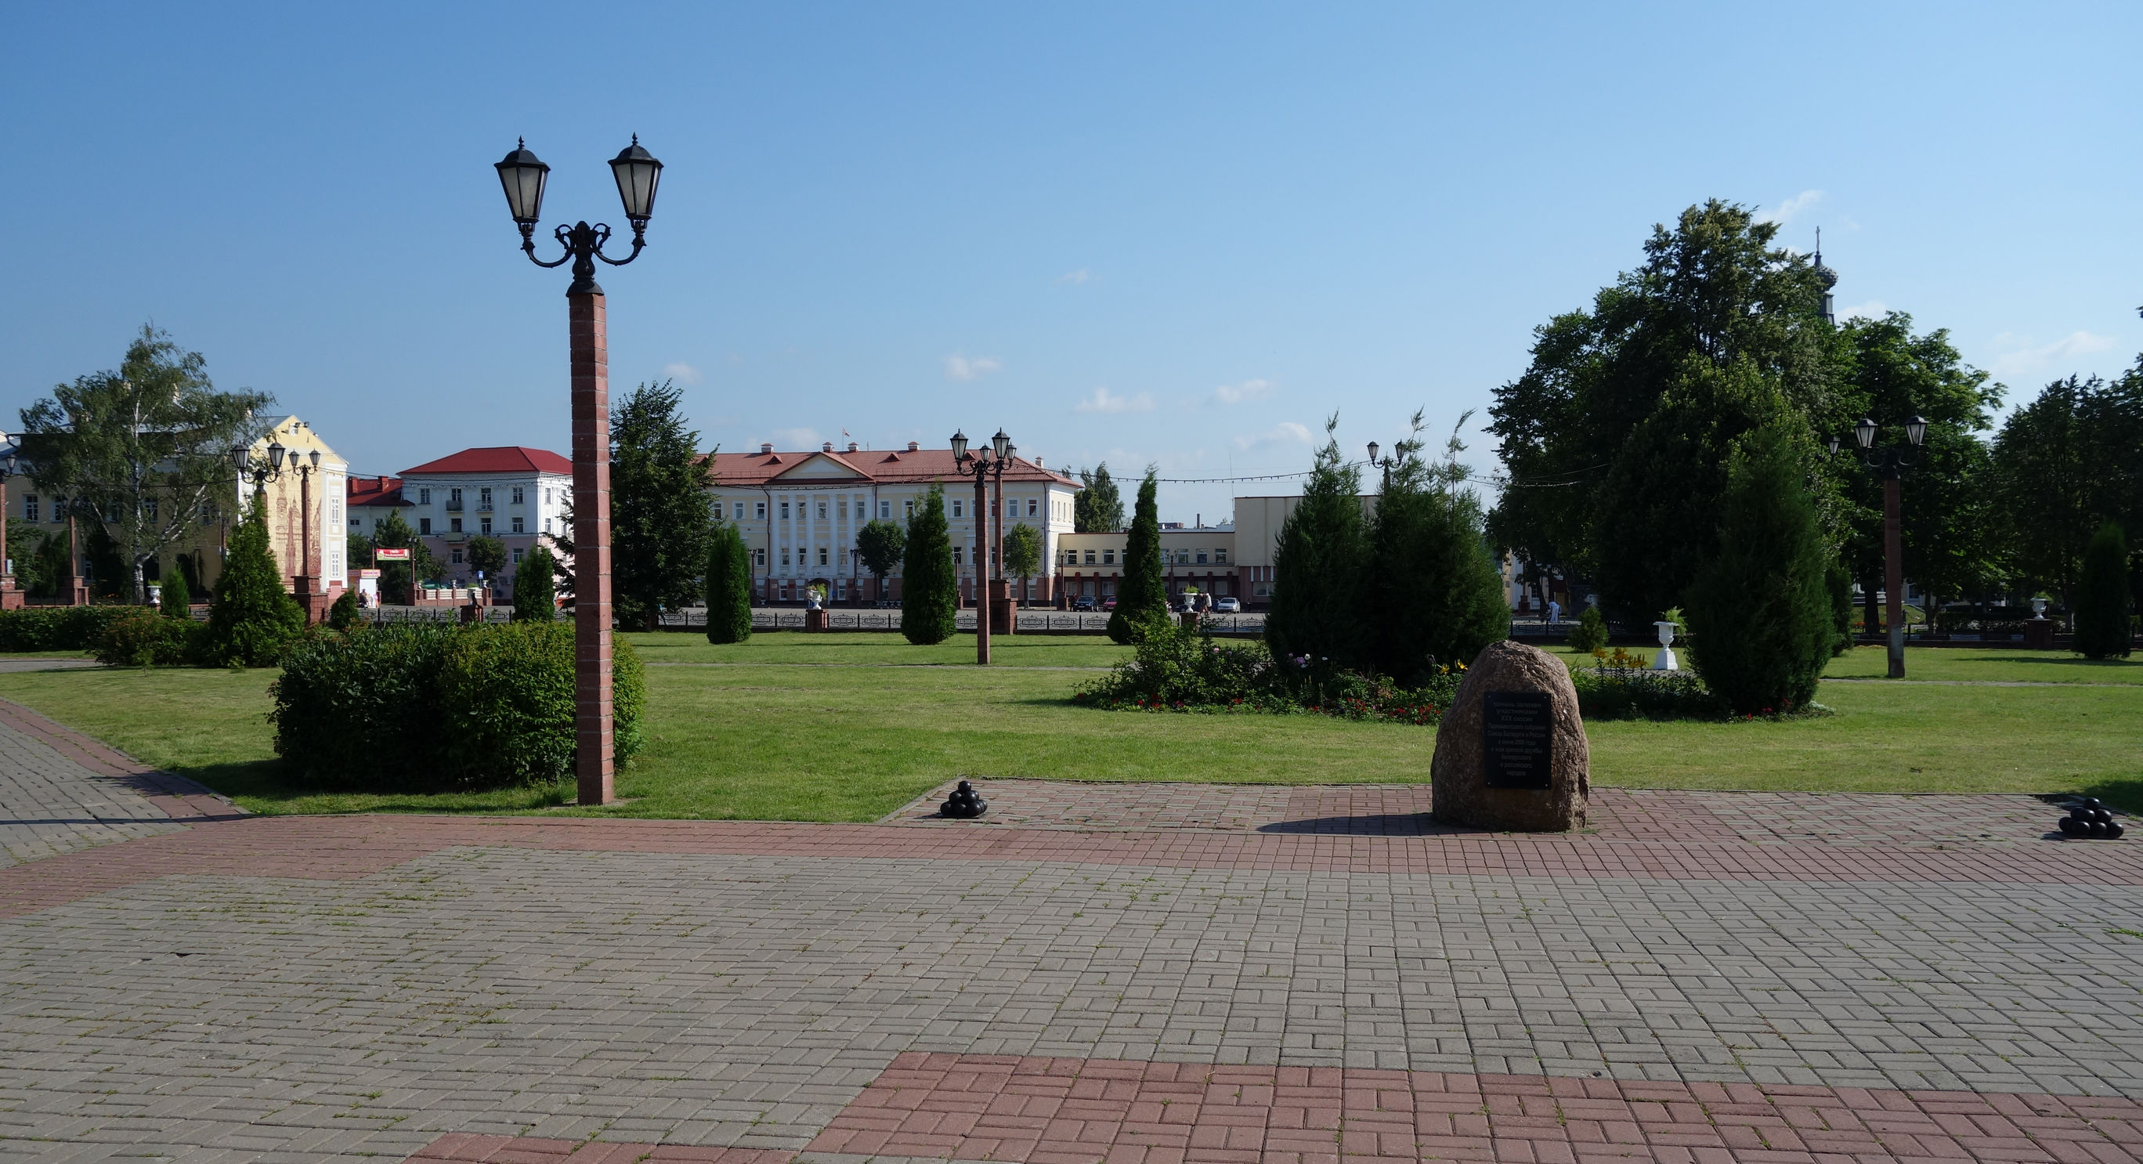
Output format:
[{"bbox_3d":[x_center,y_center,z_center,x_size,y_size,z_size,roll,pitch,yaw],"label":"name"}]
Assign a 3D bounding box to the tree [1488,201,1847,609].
[{"bbox_3d":[22.141,-6.106,62.000,13.000,15.800,12.500,0,0,0],"label":"tree"}]

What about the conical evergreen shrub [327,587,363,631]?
[{"bbox_3d":[-21.800,0.930,50.000,0.930,1.550,0.930,0,0,11],"label":"conical evergreen shrub"}]

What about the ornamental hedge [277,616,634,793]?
[{"bbox_3d":[-5.117,0.957,13.900,2.850,1.280,1.850,0,0,10],"label":"ornamental hedge"}]

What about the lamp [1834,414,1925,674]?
[{"bbox_3d":[14.451,-0.633,29.300,1.300,4.700,0.420,0,0,10],"label":"lamp"}]

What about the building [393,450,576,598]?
[{"bbox_3d":[-63.700,-6.600,183.500,18.500,16.700,13.500,0,0,12],"label":"building"}]

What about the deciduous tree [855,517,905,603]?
[{"bbox_3d":[-18.400,-2.000,160.000,4.500,8.700,4.500,0,0,0],"label":"deciduous tree"}]

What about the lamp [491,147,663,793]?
[{"bbox_3d":[-3.550,-0.830,12.200,1.290,4.880,0.410,0,0,11],"label":"lamp"}]

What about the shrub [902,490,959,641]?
[{"bbox_3d":[-3.960,-0.490,46.600,1.550,4.450,1.550,0,0,0],"label":"shrub"}]

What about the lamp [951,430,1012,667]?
[{"bbox_3d":[-1.840,-0.730,34.600,1.270,4.900,0.400,0,0,11],"label":"lamp"}]

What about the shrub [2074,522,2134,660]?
[{"bbox_3d":[25.100,0.200,40.600,1.250,3.350,1.250,0,0,11],"label":"shrub"}]

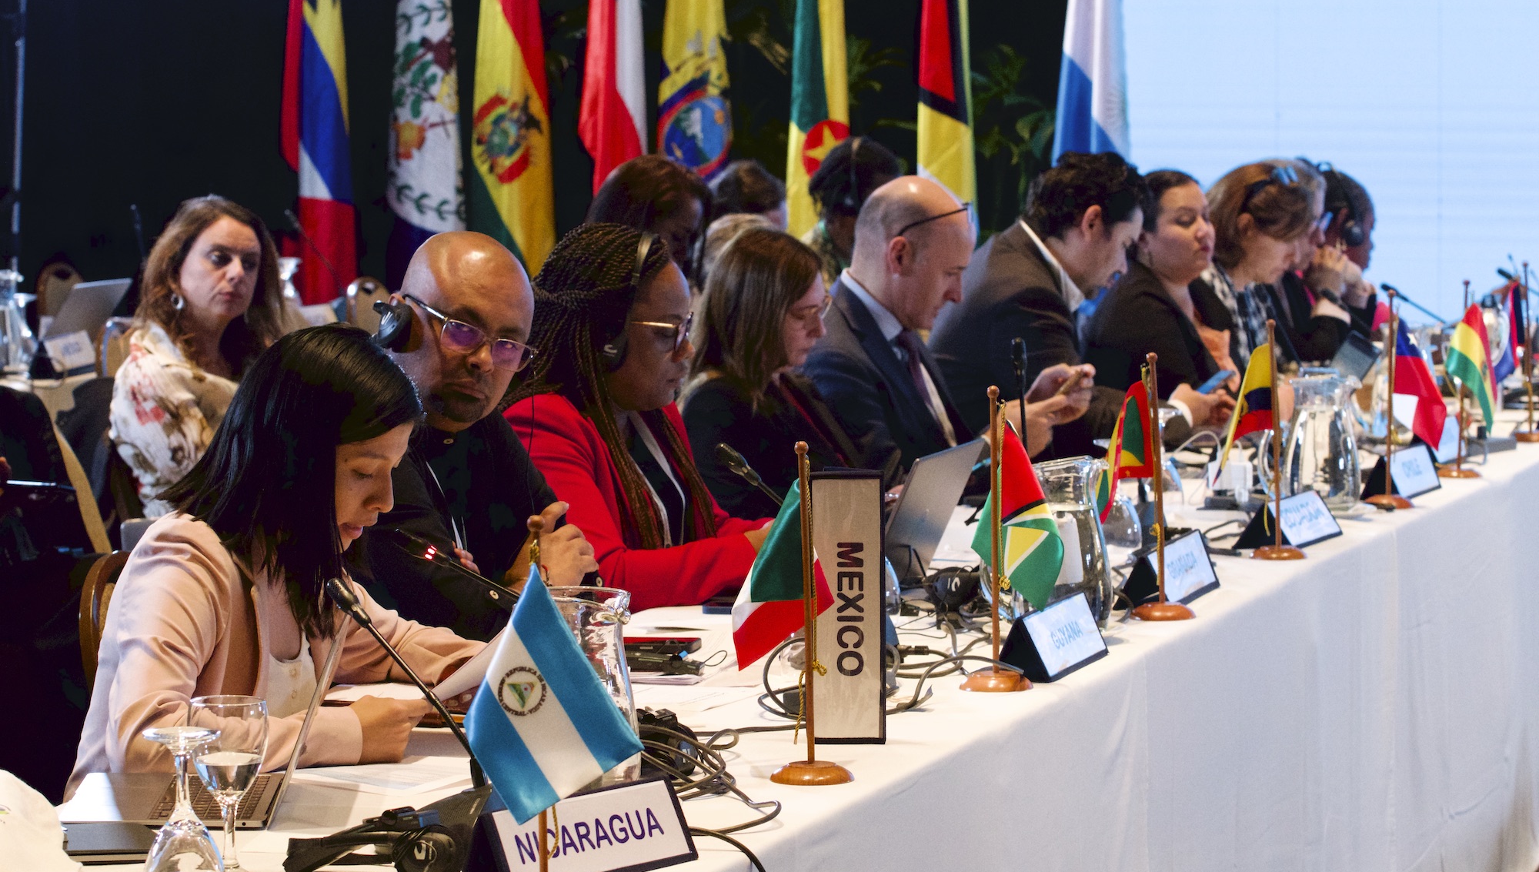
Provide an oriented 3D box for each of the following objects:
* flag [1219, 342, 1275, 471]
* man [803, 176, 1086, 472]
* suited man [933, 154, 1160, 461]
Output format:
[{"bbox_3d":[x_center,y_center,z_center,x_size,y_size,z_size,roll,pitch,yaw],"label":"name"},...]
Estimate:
[{"bbox_3d":[0.746,-0.049,8.020,0.088,0.200,0.065,-1,4,0],"label":"flag"},{"bbox_3d":[0.224,0.258,8.149,0.760,1.340,0.550,1,4,17],"label":"man"},{"bbox_3d":[0.469,0.185,9.060,0.740,1.350,0.530,1,4,17],"label":"suited man"}]

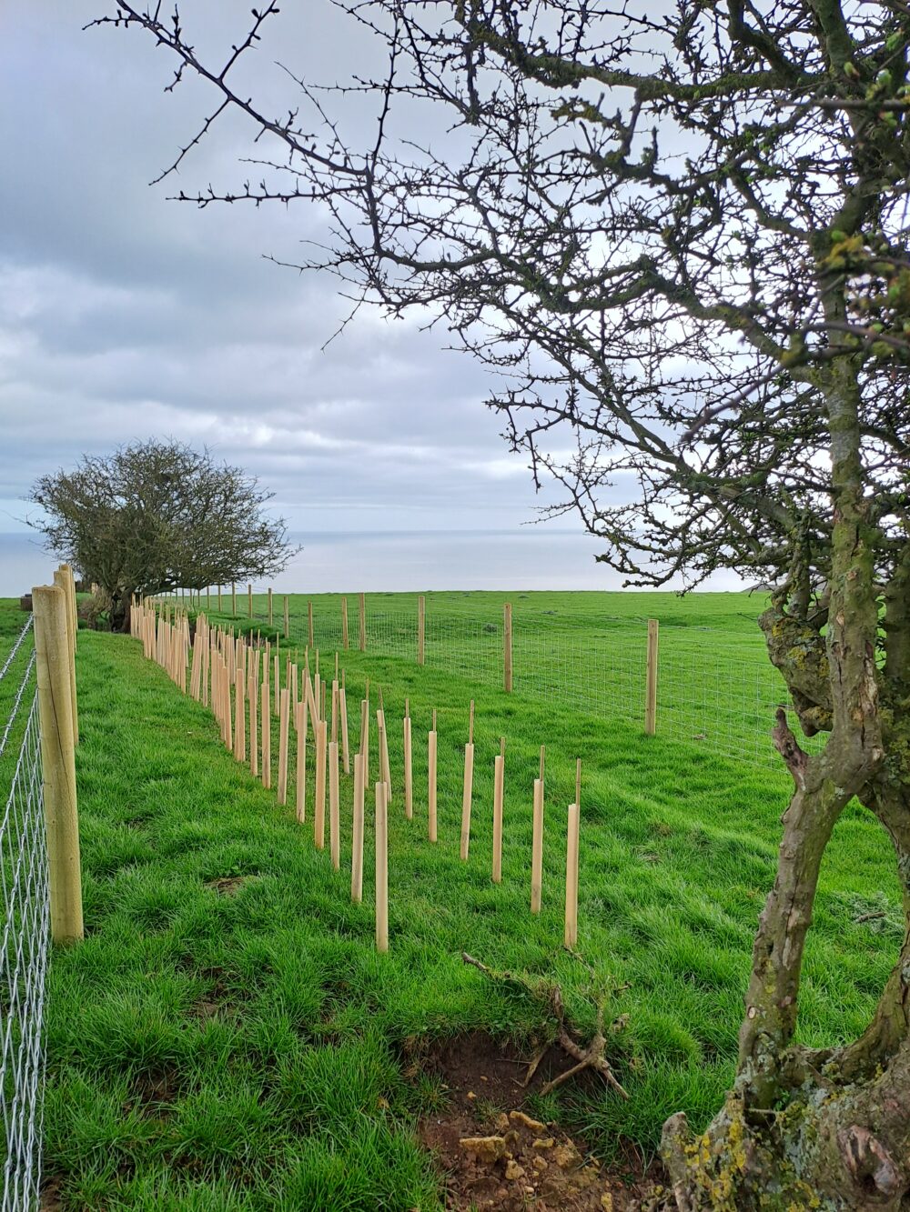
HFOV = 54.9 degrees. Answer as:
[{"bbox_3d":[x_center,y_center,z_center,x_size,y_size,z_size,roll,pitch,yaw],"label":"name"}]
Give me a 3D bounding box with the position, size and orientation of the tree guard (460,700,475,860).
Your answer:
[{"bbox_3d":[0.069,0.896,4.493,0.046,0.831,0.046,3,5,0],"label":"tree guard"}]

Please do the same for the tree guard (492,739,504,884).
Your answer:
[{"bbox_3d":[0.209,0.953,4.068,0.046,0.681,0.046,2,5,0],"label":"tree guard"}]

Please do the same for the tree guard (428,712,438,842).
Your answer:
[{"bbox_3d":[-0.113,0.908,4.680,0.046,0.723,0.046,1,5,0],"label":"tree guard"}]

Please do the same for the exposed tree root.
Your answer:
[{"bbox_3d":[0.284,1.340,2.780,0.500,0.250,0.480,0,5,0],"label":"exposed tree root"}]

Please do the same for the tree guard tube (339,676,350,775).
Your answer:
[{"bbox_3d":[-0.767,0.841,6.124,0.046,0.677,0.046,-2,5,0],"label":"tree guard tube"}]

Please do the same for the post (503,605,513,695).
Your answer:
[{"bbox_3d":[0.714,0.567,11.728,0.097,1.200,0.097,-3,6,-27],"label":"post"}]

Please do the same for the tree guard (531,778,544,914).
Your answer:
[{"bbox_3d":[0.364,1.060,3.858,0.042,0.600,0.042,0,5,0],"label":"tree guard"}]

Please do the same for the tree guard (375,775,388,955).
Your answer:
[{"bbox_3d":[-0.254,0.903,3.032,0.042,0.600,0.042,0,5,0],"label":"tree guard"}]

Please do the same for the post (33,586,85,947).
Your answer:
[{"bbox_3d":[-1.321,0.536,2.920,0.104,1.200,0.104,-1,5,0],"label":"post"}]

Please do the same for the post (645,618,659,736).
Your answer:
[{"bbox_3d":[2.059,0.752,9.160,0.097,1.200,0.097,0,5,0],"label":"post"}]

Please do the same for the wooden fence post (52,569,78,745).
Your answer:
[{"bbox_3d":[-2.681,0.363,6.056,0.104,1.200,0.104,-1,6,0],"label":"wooden fence post"}]

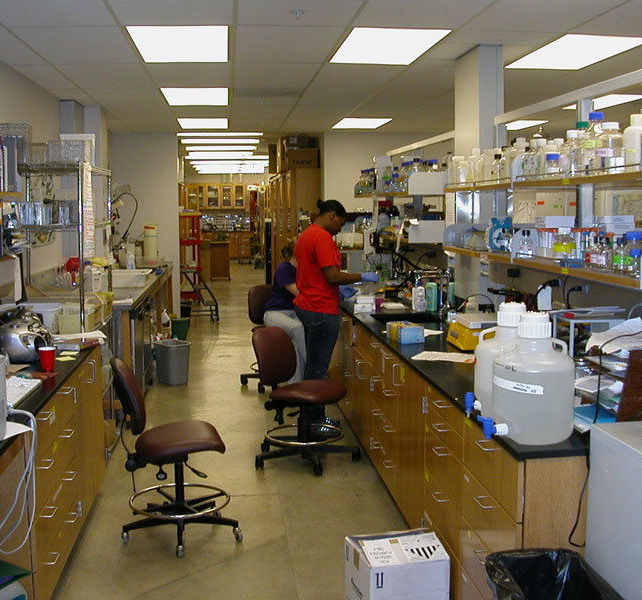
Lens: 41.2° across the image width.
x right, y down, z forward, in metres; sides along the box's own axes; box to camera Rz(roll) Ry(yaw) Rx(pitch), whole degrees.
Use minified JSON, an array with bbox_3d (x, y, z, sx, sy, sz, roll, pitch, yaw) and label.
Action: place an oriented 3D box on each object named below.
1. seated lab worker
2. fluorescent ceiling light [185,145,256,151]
[{"bbox_3d":[-0.245,0.096,7.623,0.640,1.288,0.460,3,7,31],"label":"seated lab worker"},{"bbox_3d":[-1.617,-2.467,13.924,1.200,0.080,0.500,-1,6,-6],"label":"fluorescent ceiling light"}]

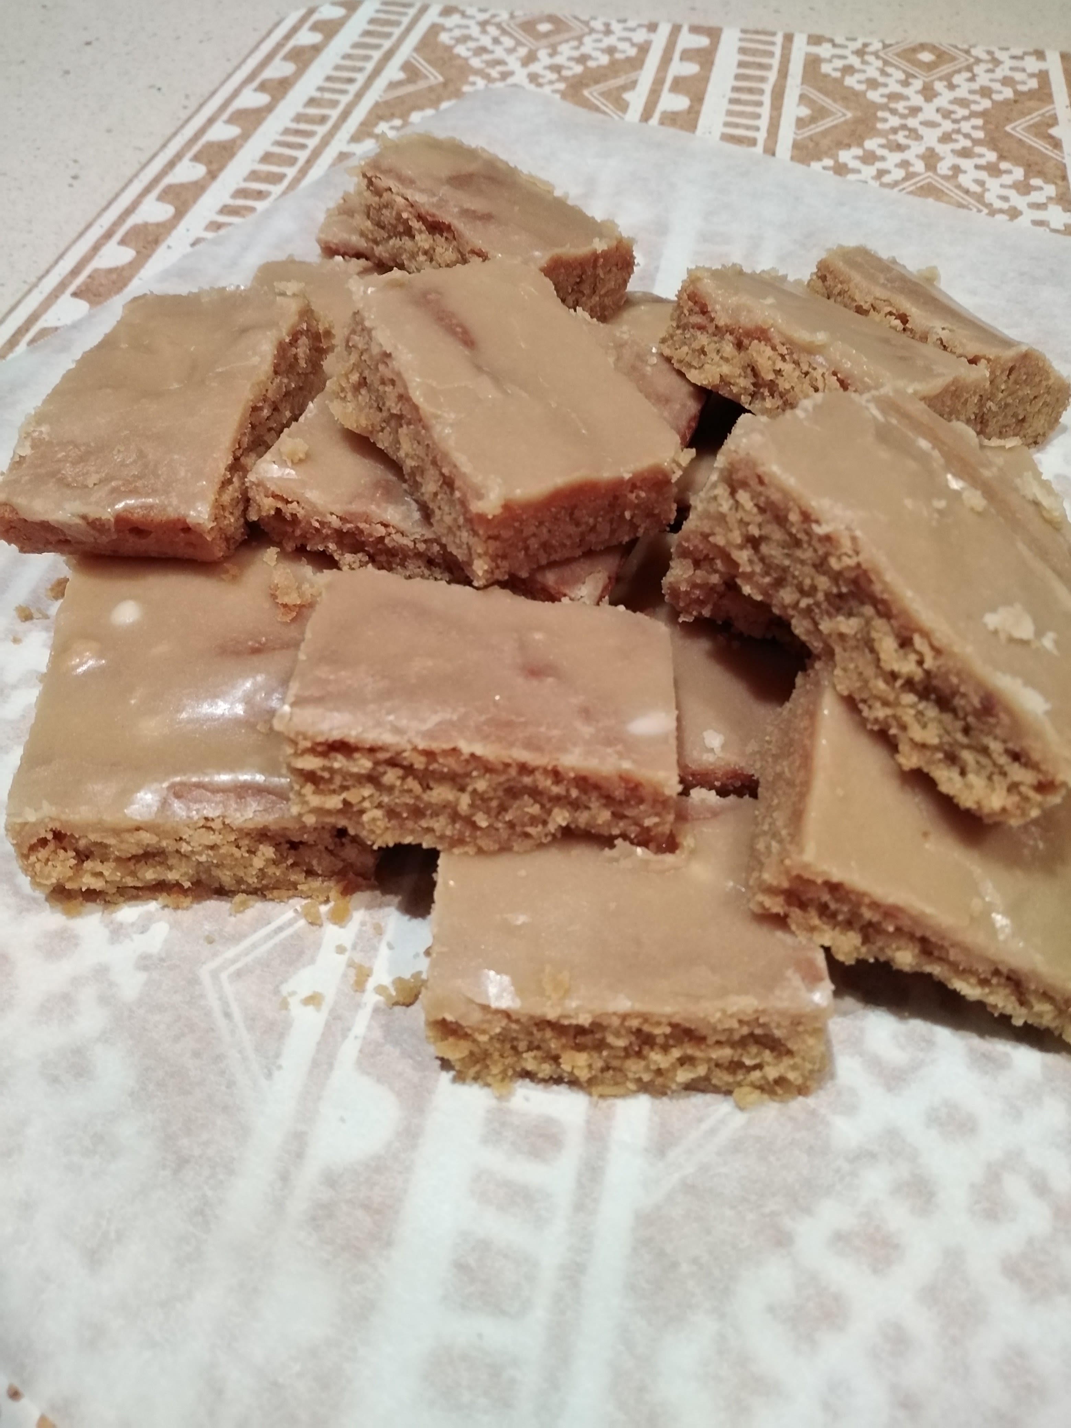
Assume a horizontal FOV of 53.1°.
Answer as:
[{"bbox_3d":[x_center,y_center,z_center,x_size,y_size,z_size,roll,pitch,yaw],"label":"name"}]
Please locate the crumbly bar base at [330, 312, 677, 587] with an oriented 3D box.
[{"bbox_3d":[-0.005,-0.057,0.208,0.041,0.016,0.060,-19,61,-19],"label":"crumbly bar base"}]

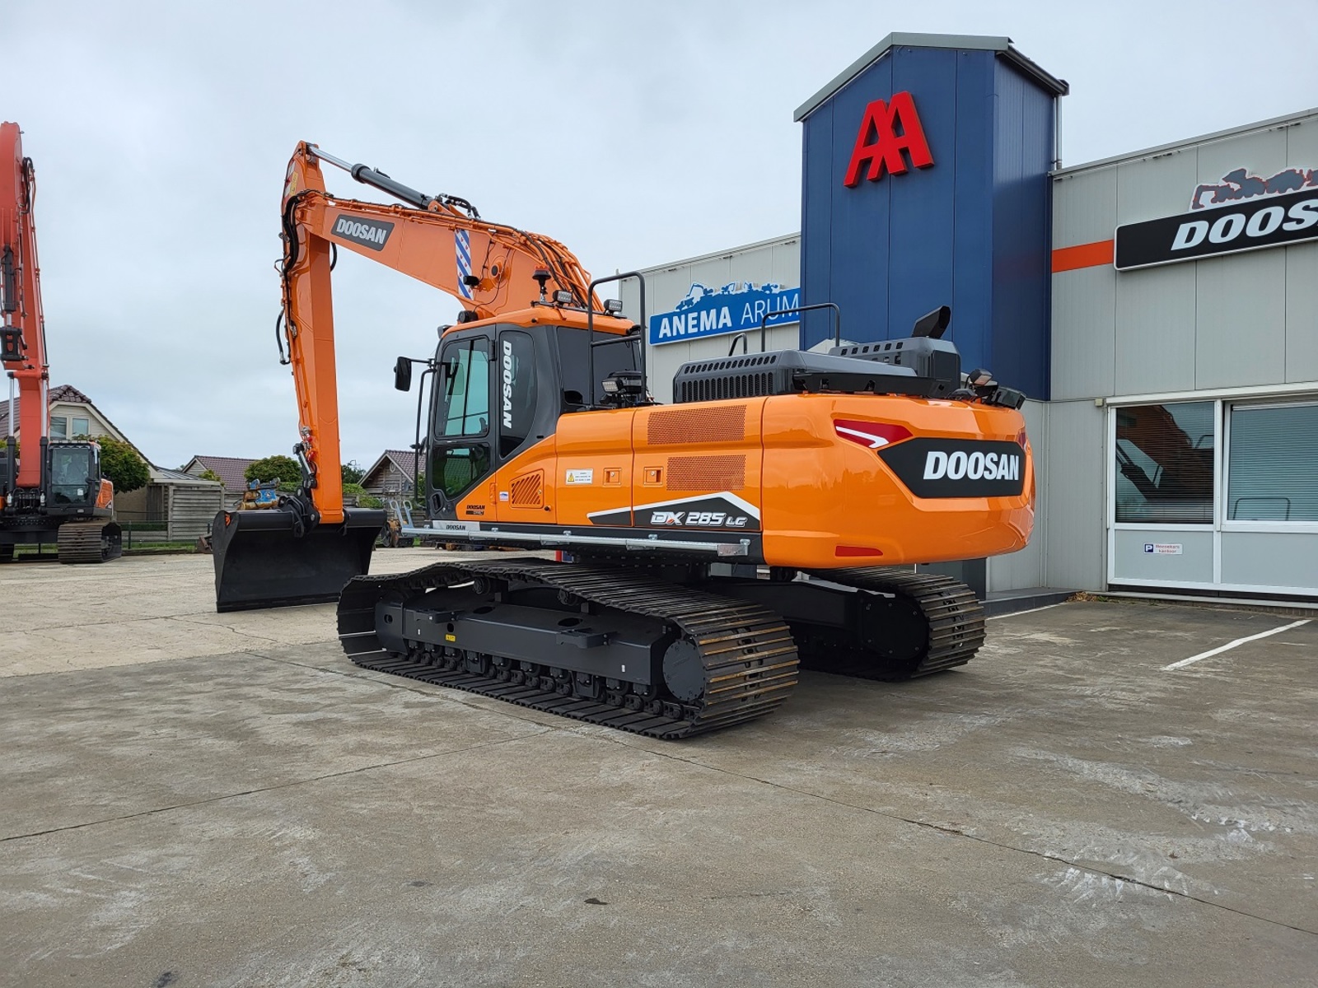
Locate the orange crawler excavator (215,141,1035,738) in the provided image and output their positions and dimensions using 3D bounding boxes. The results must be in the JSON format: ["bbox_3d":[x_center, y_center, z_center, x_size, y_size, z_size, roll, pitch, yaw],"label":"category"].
[{"bbox_3d":[-1.483,-1.632,10.370,3.520,6.420,10.370,0,0,-44],"label":"orange crawler excavator"}]

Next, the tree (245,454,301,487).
[{"bbox_3d":[-17.400,-0.150,45.000,3.000,3.300,2.900,0,-1,0],"label":"tree"}]

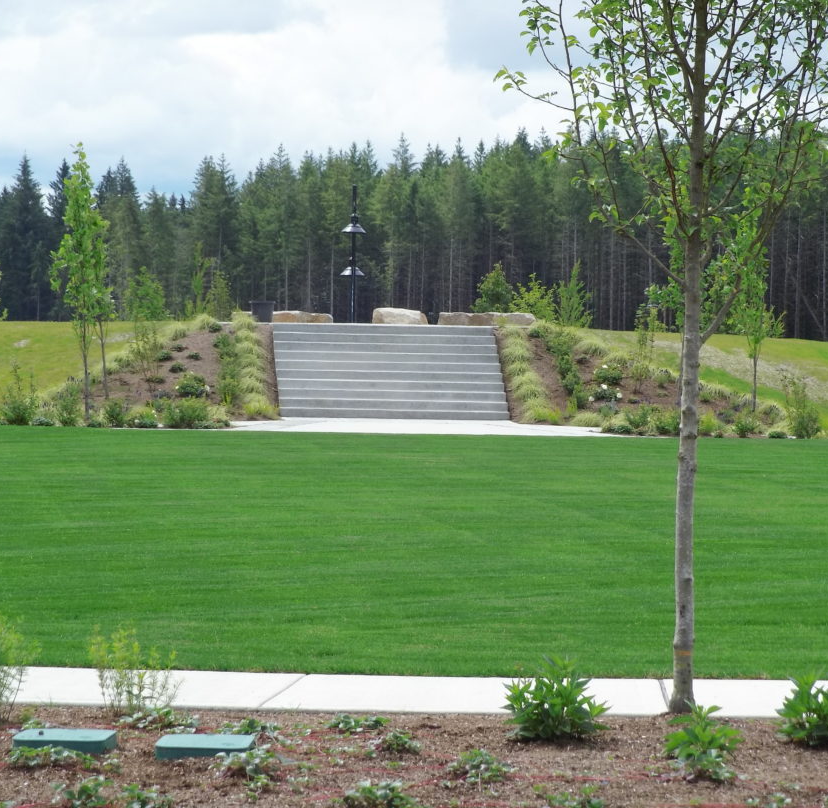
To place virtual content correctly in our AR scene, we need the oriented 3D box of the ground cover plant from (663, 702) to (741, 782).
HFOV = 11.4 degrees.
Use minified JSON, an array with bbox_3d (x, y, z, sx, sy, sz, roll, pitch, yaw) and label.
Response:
[{"bbox_3d":[1.061,1.234,15.300,0.285,0.265,0.280,1,1,4],"label":"ground cover plant"}]

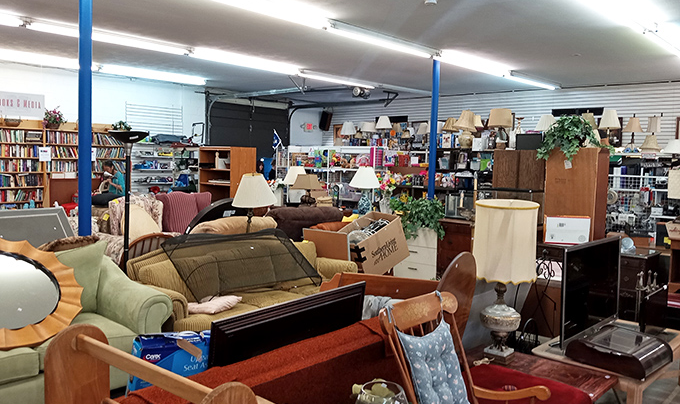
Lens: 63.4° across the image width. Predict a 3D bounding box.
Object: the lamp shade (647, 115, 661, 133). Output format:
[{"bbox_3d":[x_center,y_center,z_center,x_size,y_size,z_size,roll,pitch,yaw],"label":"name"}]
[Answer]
[{"bbox_3d":[6.190,-1.525,10.850,0.240,0.320,0.240,4,5,30],"label":"lamp shade"}]

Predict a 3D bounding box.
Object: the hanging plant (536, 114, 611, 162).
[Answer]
[{"bbox_3d":[2.675,-0.733,6.300,0.820,0.550,0.600,3,4,23],"label":"hanging plant"}]

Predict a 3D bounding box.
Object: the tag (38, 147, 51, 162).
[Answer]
[{"bbox_3d":[-5.894,-0.948,11.000,0.020,0.280,0.216,6,6,44],"label":"tag"}]

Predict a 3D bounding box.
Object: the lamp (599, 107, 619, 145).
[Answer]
[{"bbox_3d":[4.958,-1.322,10.100,0.400,0.731,0.400,4,4,26],"label":"lamp"}]

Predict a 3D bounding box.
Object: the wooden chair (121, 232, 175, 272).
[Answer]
[{"bbox_3d":[-1.584,0.718,4.980,0.620,0.950,0.680,1,4,-7],"label":"wooden chair"}]

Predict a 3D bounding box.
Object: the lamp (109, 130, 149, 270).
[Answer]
[{"bbox_3d":[-1.753,0.336,4.563,0.330,1.830,0.330,0,4,-21],"label":"lamp"}]

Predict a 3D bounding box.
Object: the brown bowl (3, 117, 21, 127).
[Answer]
[{"bbox_3d":[-6.411,-1.544,10.777,0.265,0.155,0.285,6,6,44],"label":"brown bowl"}]

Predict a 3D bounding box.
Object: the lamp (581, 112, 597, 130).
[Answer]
[{"bbox_3d":[4.705,-1.534,10.350,0.310,0.337,0.310,3,4,24],"label":"lamp"}]

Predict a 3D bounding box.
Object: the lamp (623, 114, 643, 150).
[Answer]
[{"bbox_3d":[5.238,-1.240,9.850,0.380,0.668,0.380,4,4,28],"label":"lamp"}]

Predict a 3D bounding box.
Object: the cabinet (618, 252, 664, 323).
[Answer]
[{"bbox_3d":[2.948,0.893,5.617,0.420,0.760,0.490,5,5,42],"label":"cabinet"}]

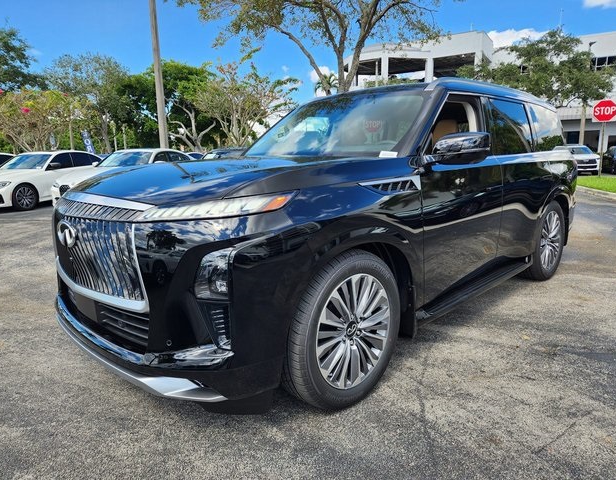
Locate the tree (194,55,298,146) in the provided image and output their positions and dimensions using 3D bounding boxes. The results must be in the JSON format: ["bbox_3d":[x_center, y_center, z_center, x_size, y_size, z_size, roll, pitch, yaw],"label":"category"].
[{"bbox_3d":[-2.791,-5.463,19.295,4.900,5.700,4.600,-1,11,0],"label":"tree"}]

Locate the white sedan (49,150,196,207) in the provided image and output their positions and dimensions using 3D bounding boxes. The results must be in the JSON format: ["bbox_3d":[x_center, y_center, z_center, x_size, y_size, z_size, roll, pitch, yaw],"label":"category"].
[{"bbox_3d":[-4.369,-1.683,11.337,1.860,1.430,4.750,3,12,17],"label":"white sedan"}]

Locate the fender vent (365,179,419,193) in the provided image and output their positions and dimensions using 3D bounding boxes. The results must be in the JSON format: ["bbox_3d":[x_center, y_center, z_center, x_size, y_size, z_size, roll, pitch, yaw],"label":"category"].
[{"bbox_3d":[0.480,-0.288,2.357,0.480,0.090,0.050,-12,15,-43],"label":"fender vent"}]

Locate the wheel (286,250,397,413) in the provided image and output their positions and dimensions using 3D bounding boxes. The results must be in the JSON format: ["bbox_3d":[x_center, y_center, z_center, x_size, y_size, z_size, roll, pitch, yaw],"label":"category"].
[{"bbox_3d":[0.157,0.445,2.234,0.835,0.835,0.285,-11,16,-43],"label":"wheel"}]

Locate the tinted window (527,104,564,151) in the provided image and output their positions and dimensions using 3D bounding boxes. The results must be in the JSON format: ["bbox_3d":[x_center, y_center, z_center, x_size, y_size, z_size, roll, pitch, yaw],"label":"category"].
[{"bbox_3d":[2.355,-1.072,4.176,1.000,0.400,0.070,-11,2,-43],"label":"tinted window"}]

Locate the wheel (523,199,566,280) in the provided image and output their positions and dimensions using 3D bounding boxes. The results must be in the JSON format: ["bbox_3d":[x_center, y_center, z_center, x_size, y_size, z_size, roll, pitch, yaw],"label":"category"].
[{"bbox_3d":[2.367,-0.011,4.384,0.820,0.820,0.275,-12,15,-43],"label":"wheel"}]

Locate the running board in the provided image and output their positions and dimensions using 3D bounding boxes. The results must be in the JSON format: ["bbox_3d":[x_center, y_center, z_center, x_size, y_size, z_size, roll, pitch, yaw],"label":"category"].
[{"bbox_3d":[1.257,0.333,3.253,1.950,0.100,0.200,-11,16,-43],"label":"running board"}]

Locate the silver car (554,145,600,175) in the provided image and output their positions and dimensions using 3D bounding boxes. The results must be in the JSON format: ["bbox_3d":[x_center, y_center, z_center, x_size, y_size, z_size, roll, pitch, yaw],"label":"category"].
[{"bbox_3d":[16.960,-5.149,27.146,1.980,1.800,4.900,1,11,16],"label":"silver car"}]

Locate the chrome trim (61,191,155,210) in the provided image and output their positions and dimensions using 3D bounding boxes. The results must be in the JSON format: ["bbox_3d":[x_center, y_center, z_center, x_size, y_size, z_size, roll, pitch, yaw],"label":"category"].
[{"bbox_3d":[-1.081,-0.210,2.152,0.230,0.090,1.050,-12,15,-43],"label":"chrome trim"}]

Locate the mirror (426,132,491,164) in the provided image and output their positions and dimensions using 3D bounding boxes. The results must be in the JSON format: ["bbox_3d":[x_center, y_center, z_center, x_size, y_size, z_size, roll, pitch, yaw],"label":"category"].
[{"bbox_3d":[0.909,-0.557,2.595,0.190,0.195,0.320,-12,15,-43],"label":"mirror"}]

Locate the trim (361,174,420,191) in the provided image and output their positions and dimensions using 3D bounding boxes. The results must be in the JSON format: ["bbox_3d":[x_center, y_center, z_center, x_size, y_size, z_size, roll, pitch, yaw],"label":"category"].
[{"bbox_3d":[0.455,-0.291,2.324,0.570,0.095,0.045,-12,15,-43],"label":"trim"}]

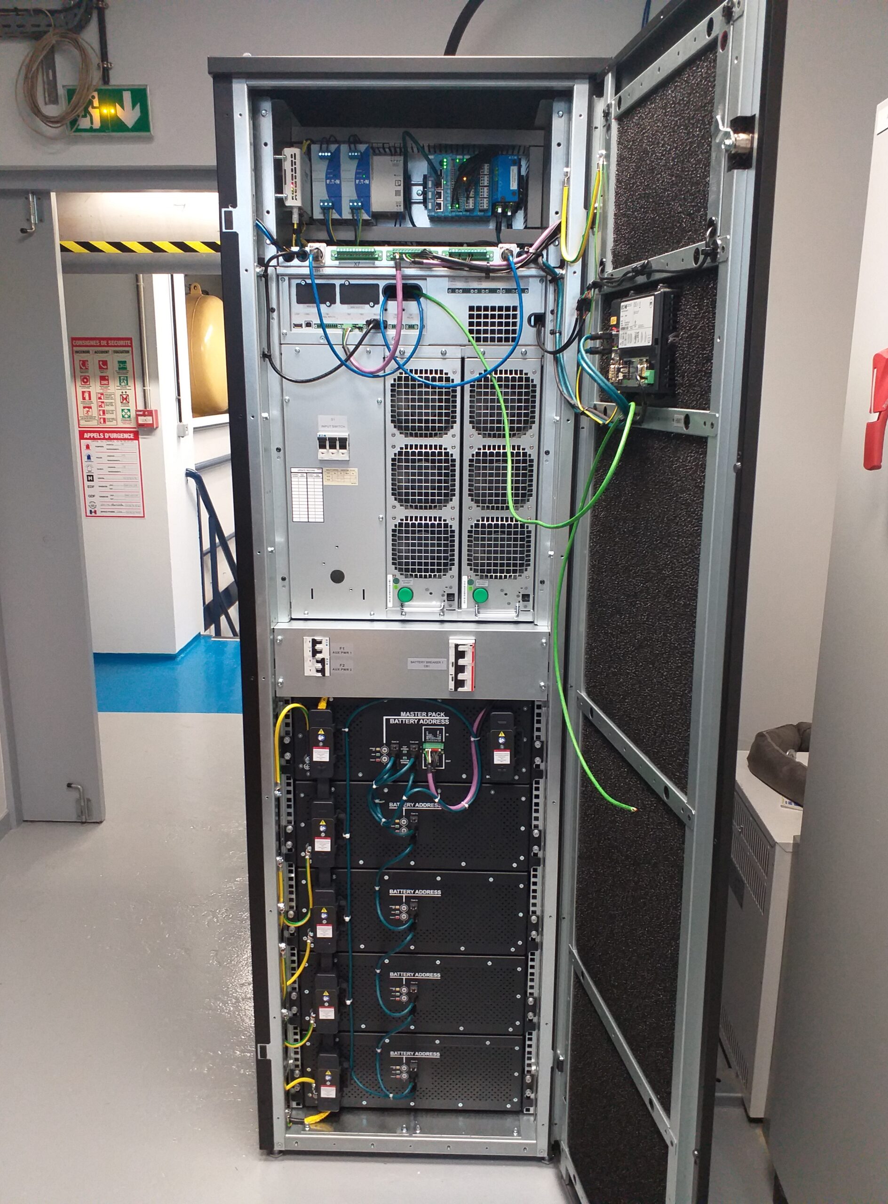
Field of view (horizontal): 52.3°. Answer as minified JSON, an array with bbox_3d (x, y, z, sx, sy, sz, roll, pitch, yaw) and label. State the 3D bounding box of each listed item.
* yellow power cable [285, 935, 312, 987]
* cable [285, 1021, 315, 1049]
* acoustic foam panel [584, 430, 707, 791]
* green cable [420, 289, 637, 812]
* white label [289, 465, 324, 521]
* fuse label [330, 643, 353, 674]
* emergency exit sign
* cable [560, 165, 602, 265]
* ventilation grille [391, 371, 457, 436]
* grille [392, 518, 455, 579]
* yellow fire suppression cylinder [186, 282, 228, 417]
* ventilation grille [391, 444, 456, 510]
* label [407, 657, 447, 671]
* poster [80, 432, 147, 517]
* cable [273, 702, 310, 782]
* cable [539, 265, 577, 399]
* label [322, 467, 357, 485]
[{"bbox_3d":[-0.280,0.689,1.730,0.051,0.109,0.060,1,12,1],"label":"yellow power cable"},{"bbox_3d":[-0.281,0.843,1.759,0.059,0.063,0.060,1,12,1],"label":"cable"},{"bbox_3d":[0.285,-0.017,1.270,0.030,0.455,0.405,-2,13,-9],"label":"acoustic foam panel"},{"bbox_3d":[0.113,-0.119,1.380,0.325,0.740,0.430,1,12,1],"label":"green cable"},{"bbox_3d":[-0.238,-0.187,1.577,0.058,0.095,0.003,1,12,1],"label":"white label"},{"bbox_3d":[-0.181,0.099,1.602,0.038,0.054,0.003,1,12,1],"label":"fuse label"},{"bbox_3d":[-0.984,-1.445,2.670,0.250,0.130,0.045,1,12,1],"label":"emergency exit sign"},{"bbox_3d":[0.211,-0.595,1.393,0.055,0.130,0.090,1,12,1],"label":"cable"},{"bbox_3d":[-0.034,-0.338,1.543,0.112,0.109,0.010,1,12,1],"label":"ventilation grille"},{"bbox_3d":[-0.036,-0.095,1.604,0.114,0.110,0.012,1,12,1],"label":"grille"},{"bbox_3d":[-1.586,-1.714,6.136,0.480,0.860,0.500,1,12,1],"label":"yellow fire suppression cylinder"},{"bbox_3d":[-0.035,-0.217,1.569,0.112,0.112,0.010,1,12,1],"label":"ventilation grille"},{"bbox_3d":[-0.030,0.110,1.601,0.070,0.023,0.003,1,12,1],"label":"label"},{"bbox_3d":[-1.828,-0.702,4.986,0.329,0.478,0.005,1,12,1],"label":"poster"},{"bbox_3d":[-0.276,0.254,1.630,0.065,0.155,0.070,1,12,1],"label":"cable"},{"bbox_3d":[0.183,-0.429,1.449,0.065,0.220,0.110,1,12,1],"label":"cable"},{"bbox_3d":[-0.181,-0.220,1.577,0.062,0.031,0.002,1,12,1],"label":"label"}]

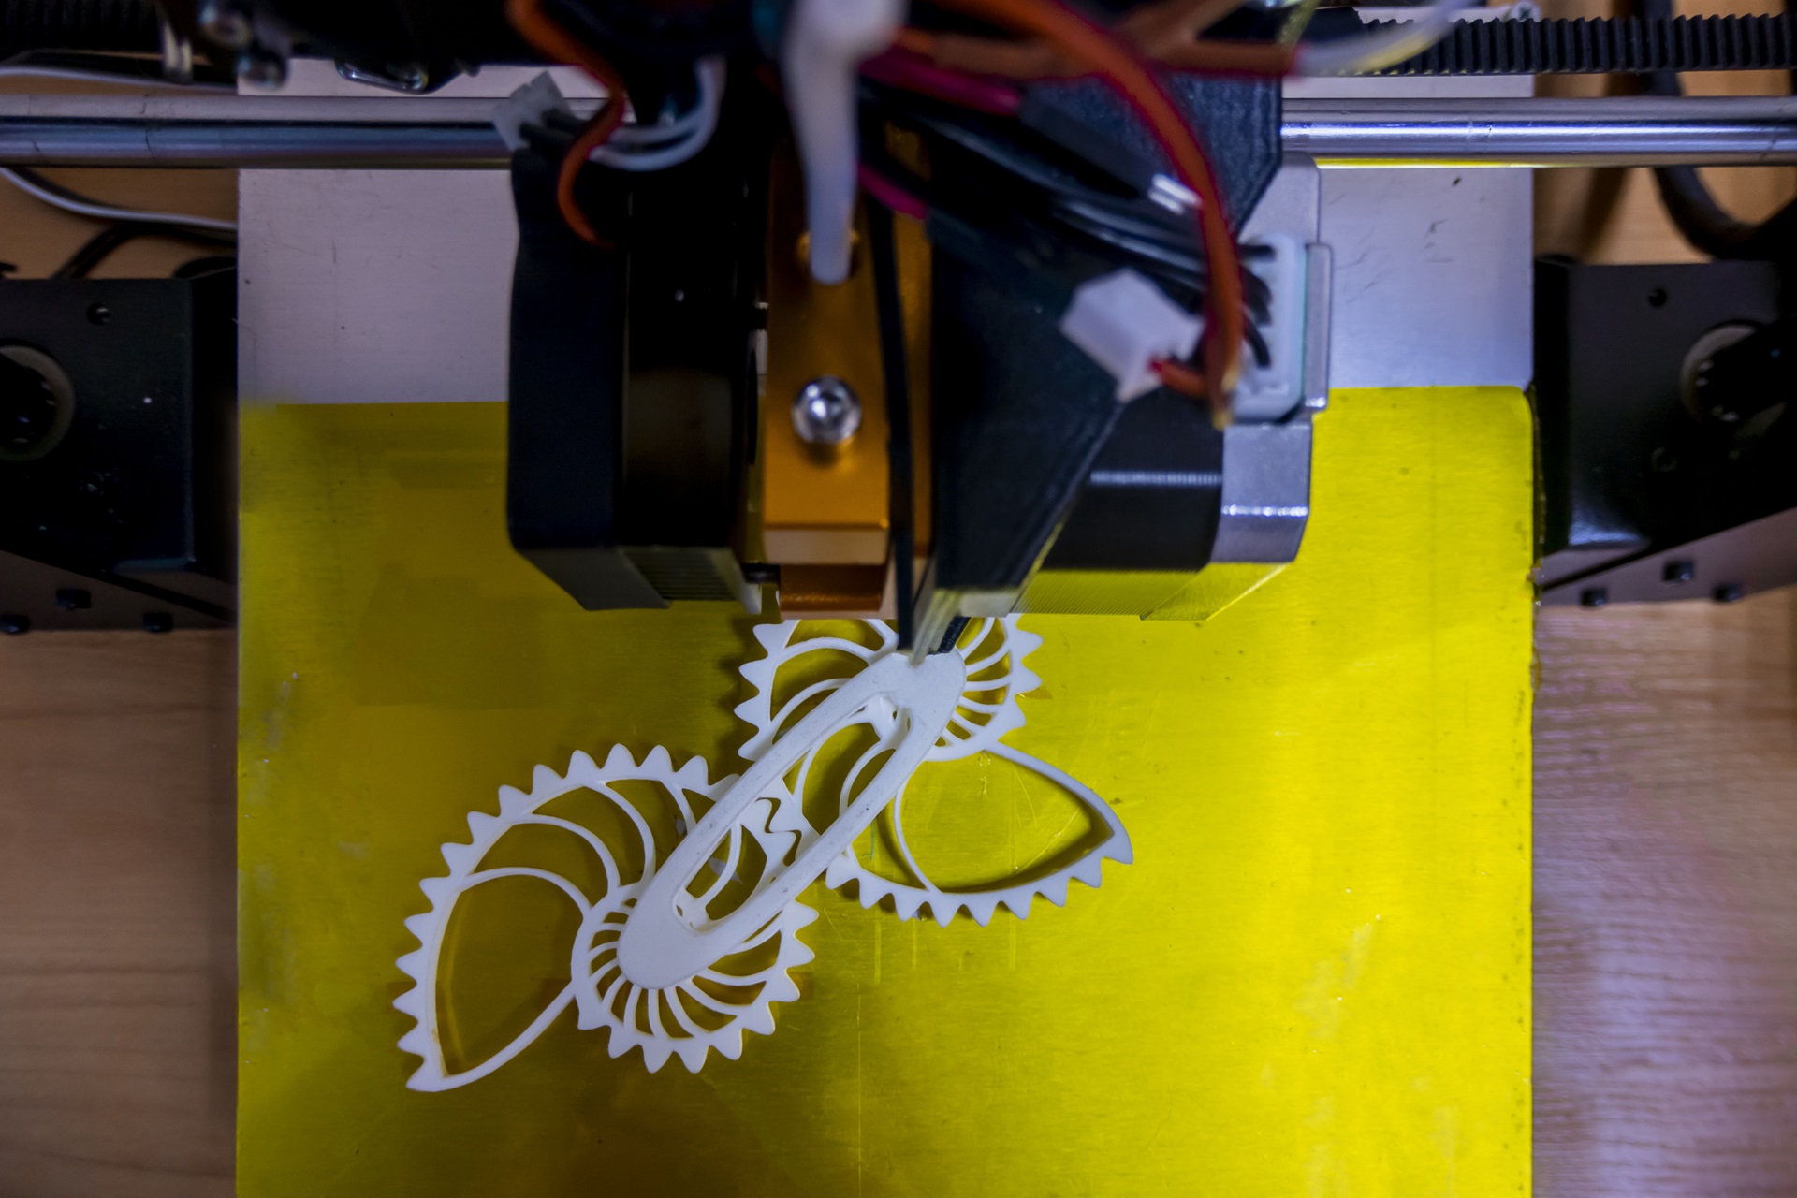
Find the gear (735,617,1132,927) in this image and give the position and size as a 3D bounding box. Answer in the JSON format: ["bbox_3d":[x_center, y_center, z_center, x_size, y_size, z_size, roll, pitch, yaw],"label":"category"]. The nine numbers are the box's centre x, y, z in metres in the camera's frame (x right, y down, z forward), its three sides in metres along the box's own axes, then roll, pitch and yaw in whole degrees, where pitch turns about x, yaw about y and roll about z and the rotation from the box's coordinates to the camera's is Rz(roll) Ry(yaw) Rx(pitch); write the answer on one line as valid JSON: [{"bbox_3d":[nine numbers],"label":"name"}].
[{"bbox_3d":[0.002,0.025,0.203,0.055,0.006,0.070,-25,86,-2],"label":"gear"}]

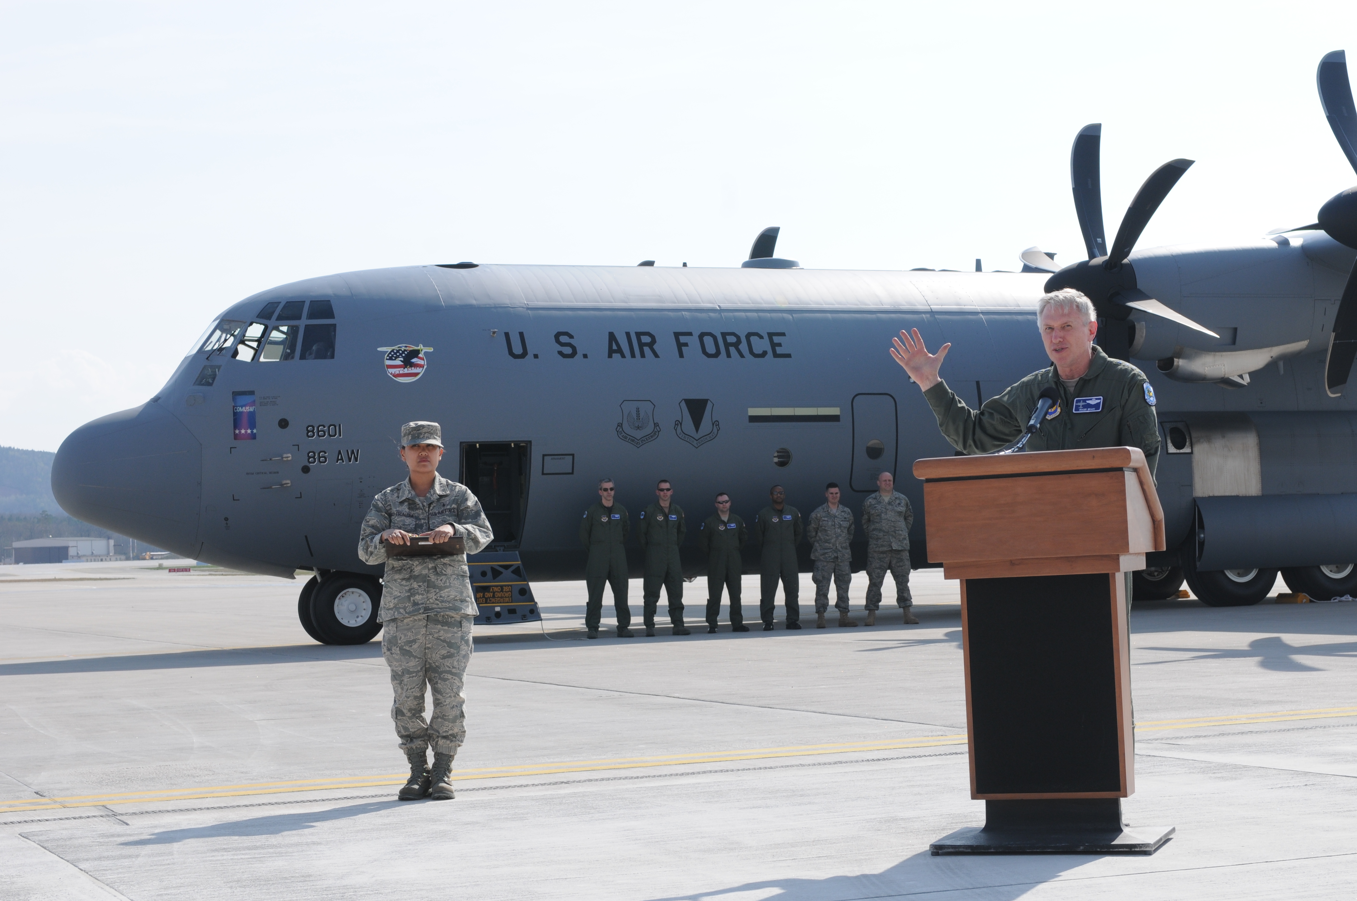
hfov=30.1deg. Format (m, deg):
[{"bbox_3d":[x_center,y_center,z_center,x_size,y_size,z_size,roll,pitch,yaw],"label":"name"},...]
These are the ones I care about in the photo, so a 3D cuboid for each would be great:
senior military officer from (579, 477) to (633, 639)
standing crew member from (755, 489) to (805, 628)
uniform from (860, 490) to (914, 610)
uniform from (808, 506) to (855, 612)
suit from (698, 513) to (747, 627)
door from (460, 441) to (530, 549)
[{"bbox_3d":[-0.846,1.269,29.600,0.570,1.860,0.400,-2,-2,-16],"label":"senior military officer"},{"bbox_3d":[1.198,1.274,30.000,0.550,1.690,0.380,-2,-2,-16],"label":"standing crew member"},{"bbox_3d":[2.509,1.197,30.300,0.600,1.430,0.380,-2,-2,-16],"label":"uniform"},{"bbox_3d":[1.834,1.295,30.200,0.550,1.320,0.370,-2,-2,-16],"label":"uniform"},{"bbox_3d":[0.521,1.414,29.900,0.550,1.350,0.370,-2,-2,-16],"label":"suit"},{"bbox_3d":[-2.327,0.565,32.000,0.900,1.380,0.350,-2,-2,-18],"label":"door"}]

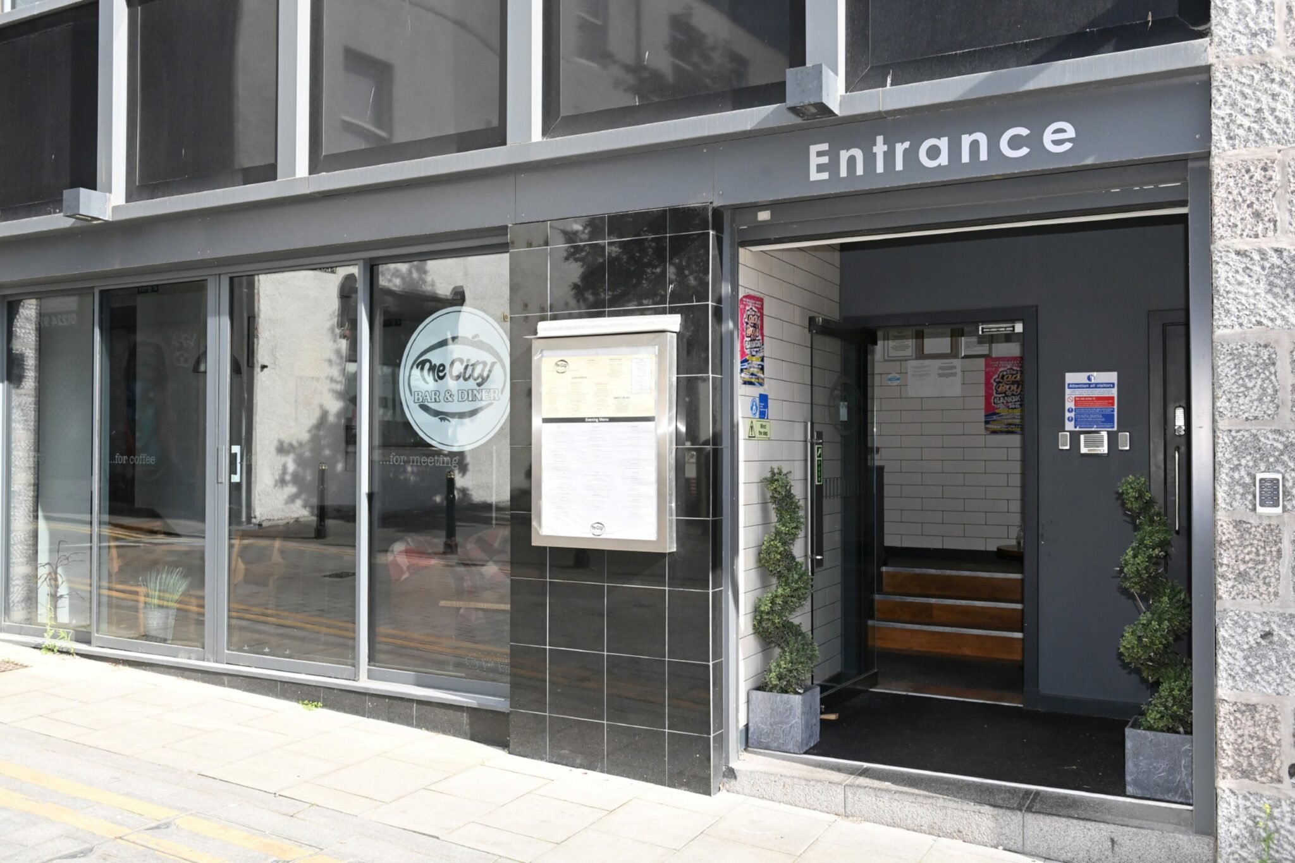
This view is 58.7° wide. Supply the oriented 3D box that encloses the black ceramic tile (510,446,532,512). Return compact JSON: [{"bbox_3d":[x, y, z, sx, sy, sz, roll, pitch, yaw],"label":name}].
[{"bbox_3d":[-0.543,0.225,5.334,0.210,0.302,0.015,0,-1,29],"label":"black ceramic tile"}]

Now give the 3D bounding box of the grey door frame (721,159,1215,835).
[{"bbox_3d":[1.174,0.231,4.513,1.883,2.374,0.100,0,-1,29],"label":"grey door frame"}]

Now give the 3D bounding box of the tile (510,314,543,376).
[{"bbox_3d":[-0.539,-0.383,5.283,0.211,0.300,0.010,0,-1,28],"label":"tile"}]

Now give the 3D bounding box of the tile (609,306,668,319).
[{"bbox_3d":[-0.045,-0.391,5.080,0.307,0.304,0.010,0,-1,29],"label":"tile"}]

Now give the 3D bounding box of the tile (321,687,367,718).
[{"bbox_3d":[-1.534,1.374,5.841,0.305,0.127,0.010,0,-1,29],"label":"tile"}]

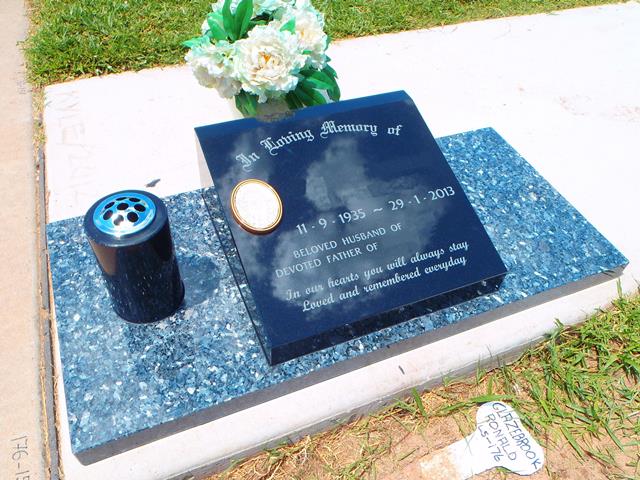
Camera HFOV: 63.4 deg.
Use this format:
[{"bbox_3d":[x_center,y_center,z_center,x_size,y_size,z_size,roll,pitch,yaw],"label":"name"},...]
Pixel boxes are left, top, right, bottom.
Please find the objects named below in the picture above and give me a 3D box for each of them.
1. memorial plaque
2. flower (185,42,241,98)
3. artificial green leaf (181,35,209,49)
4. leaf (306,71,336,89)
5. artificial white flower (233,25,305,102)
[{"bbox_3d":[0.051,-0.059,0.972,0.451,0.158,0.432,-15,51,-18],"label":"memorial plaque"},{"bbox_3d":[-0.203,-0.331,1.015,0.105,0.110,0.075,25,22,16],"label":"flower"},{"bbox_3d":[-0.238,-0.379,0.988,0.058,0.014,0.030,-23,71,-28],"label":"artificial green leaf"},{"bbox_3d":[0.001,-0.343,1.107,0.068,0.018,0.038,14,65,-27],"label":"leaf"},{"bbox_3d":[-0.102,-0.351,1.030,0.140,0.145,0.090,0,12,-6],"label":"artificial white flower"}]

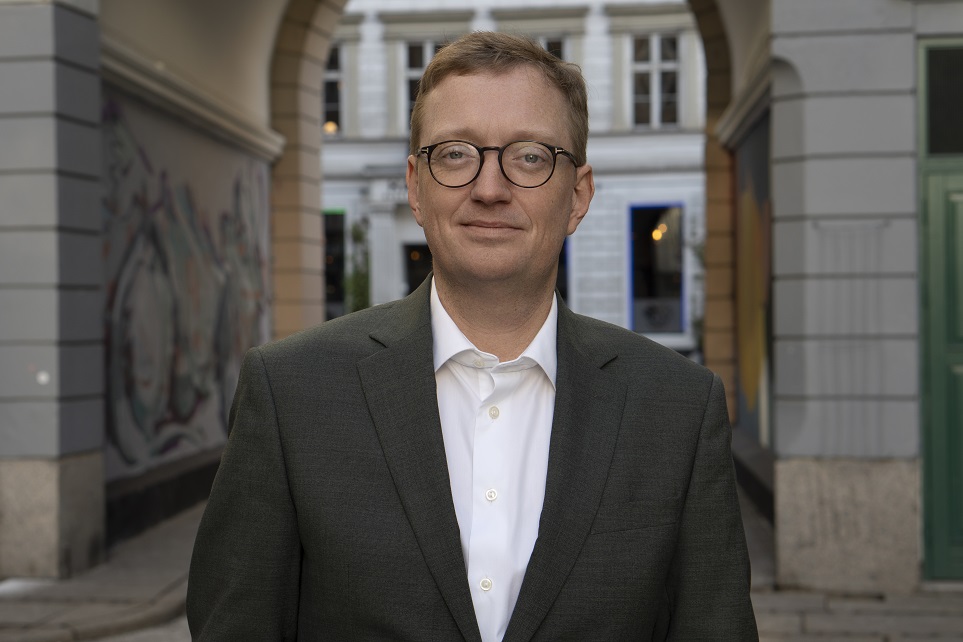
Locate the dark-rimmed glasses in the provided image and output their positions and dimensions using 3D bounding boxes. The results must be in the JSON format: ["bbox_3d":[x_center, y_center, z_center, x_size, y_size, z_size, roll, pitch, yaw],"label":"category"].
[{"bbox_3d":[0.014,-0.141,1.910,0.147,0.048,0.143,0,-2,3],"label":"dark-rimmed glasses"}]

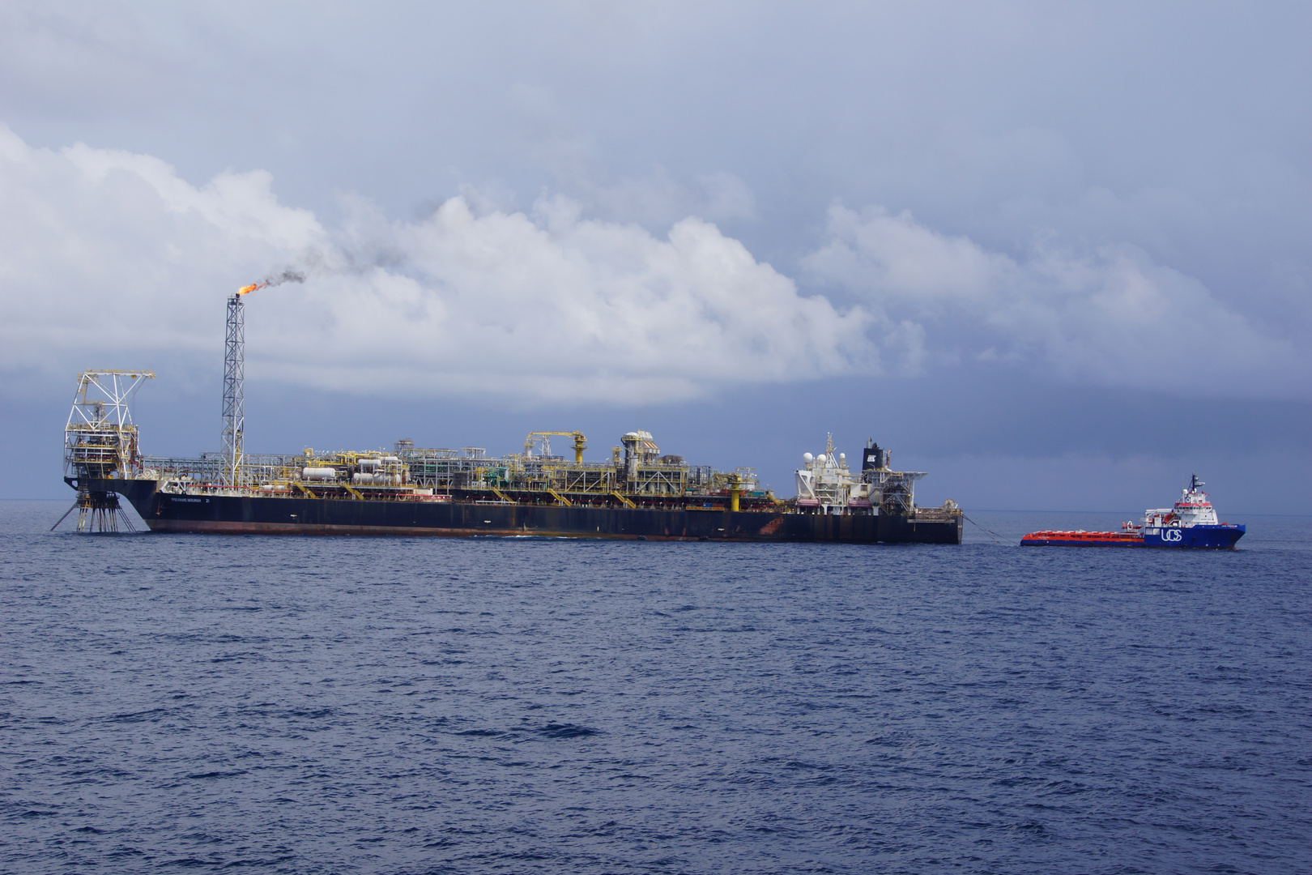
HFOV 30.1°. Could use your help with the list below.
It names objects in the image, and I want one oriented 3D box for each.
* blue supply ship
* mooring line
[{"bbox_3d":[168.551,26.635,860.521,77.000,27.000,17.500,0,-2,18],"label":"blue supply ship"},{"bbox_3d":[120.600,33.500,898.000,15.500,11.500,3.000,0,-2,9],"label":"mooring line"}]

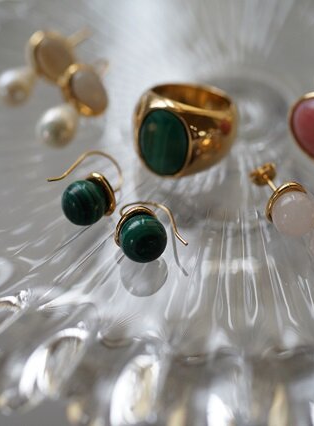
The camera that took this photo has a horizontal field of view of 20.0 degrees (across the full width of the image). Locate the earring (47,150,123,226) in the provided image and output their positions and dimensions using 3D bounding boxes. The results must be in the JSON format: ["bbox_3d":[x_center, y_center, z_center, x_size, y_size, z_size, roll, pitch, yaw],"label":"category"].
[{"bbox_3d":[-0.012,-0.005,0.166,0.014,0.009,0.013,-21,87,-23],"label":"earring"}]

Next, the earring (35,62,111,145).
[{"bbox_3d":[-0.017,-0.022,0.186,0.010,0.010,0.020,28,70,16],"label":"earring"}]

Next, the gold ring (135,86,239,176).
[{"bbox_3d":[0.006,-0.018,0.181,0.021,0.016,0.021,21,35,20],"label":"gold ring"}]

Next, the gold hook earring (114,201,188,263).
[{"bbox_3d":[-0.002,0.002,0.160,0.012,0.009,0.015,-13,43,-15],"label":"gold hook earring"}]

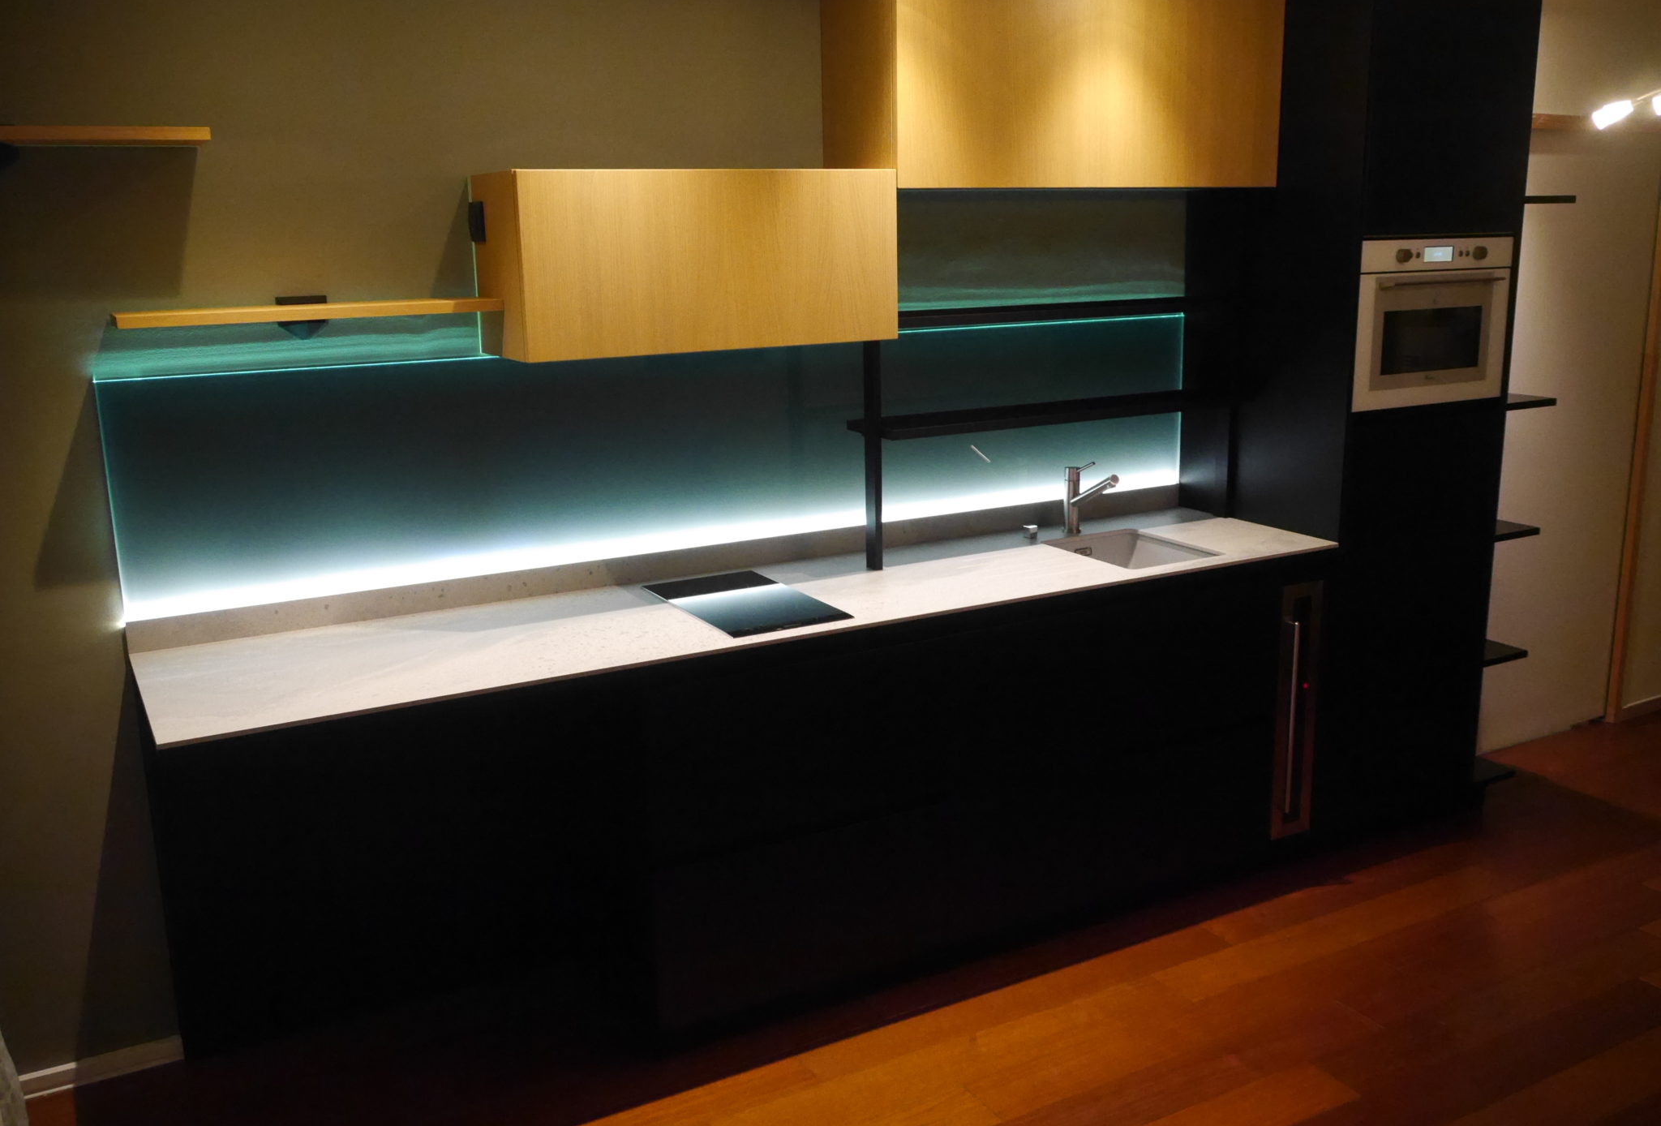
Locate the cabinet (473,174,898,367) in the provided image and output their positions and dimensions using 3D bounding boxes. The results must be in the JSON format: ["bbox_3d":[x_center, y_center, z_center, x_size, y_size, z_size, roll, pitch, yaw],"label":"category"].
[{"bbox_3d":[-0.319,-0.690,3.288,0.897,0.386,0.346,-8,15,-28],"label":"cabinet"}]

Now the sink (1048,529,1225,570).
[{"bbox_3d":[0.806,0.049,3.862,0.324,0.171,0.364,-8,15,-28],"label":"sink"}]

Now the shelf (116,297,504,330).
[{"bbox_3d":[-1.077,-0.522,3.003,0.747,0.024,0.154,-8,15,-28],"label":"shelf"}]

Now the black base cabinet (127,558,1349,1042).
[{"bbox_3d":[-0.051,0.538,3.564,2.901,0.935,0.610,-8,15,-28],"label":"black base cabinet"}]

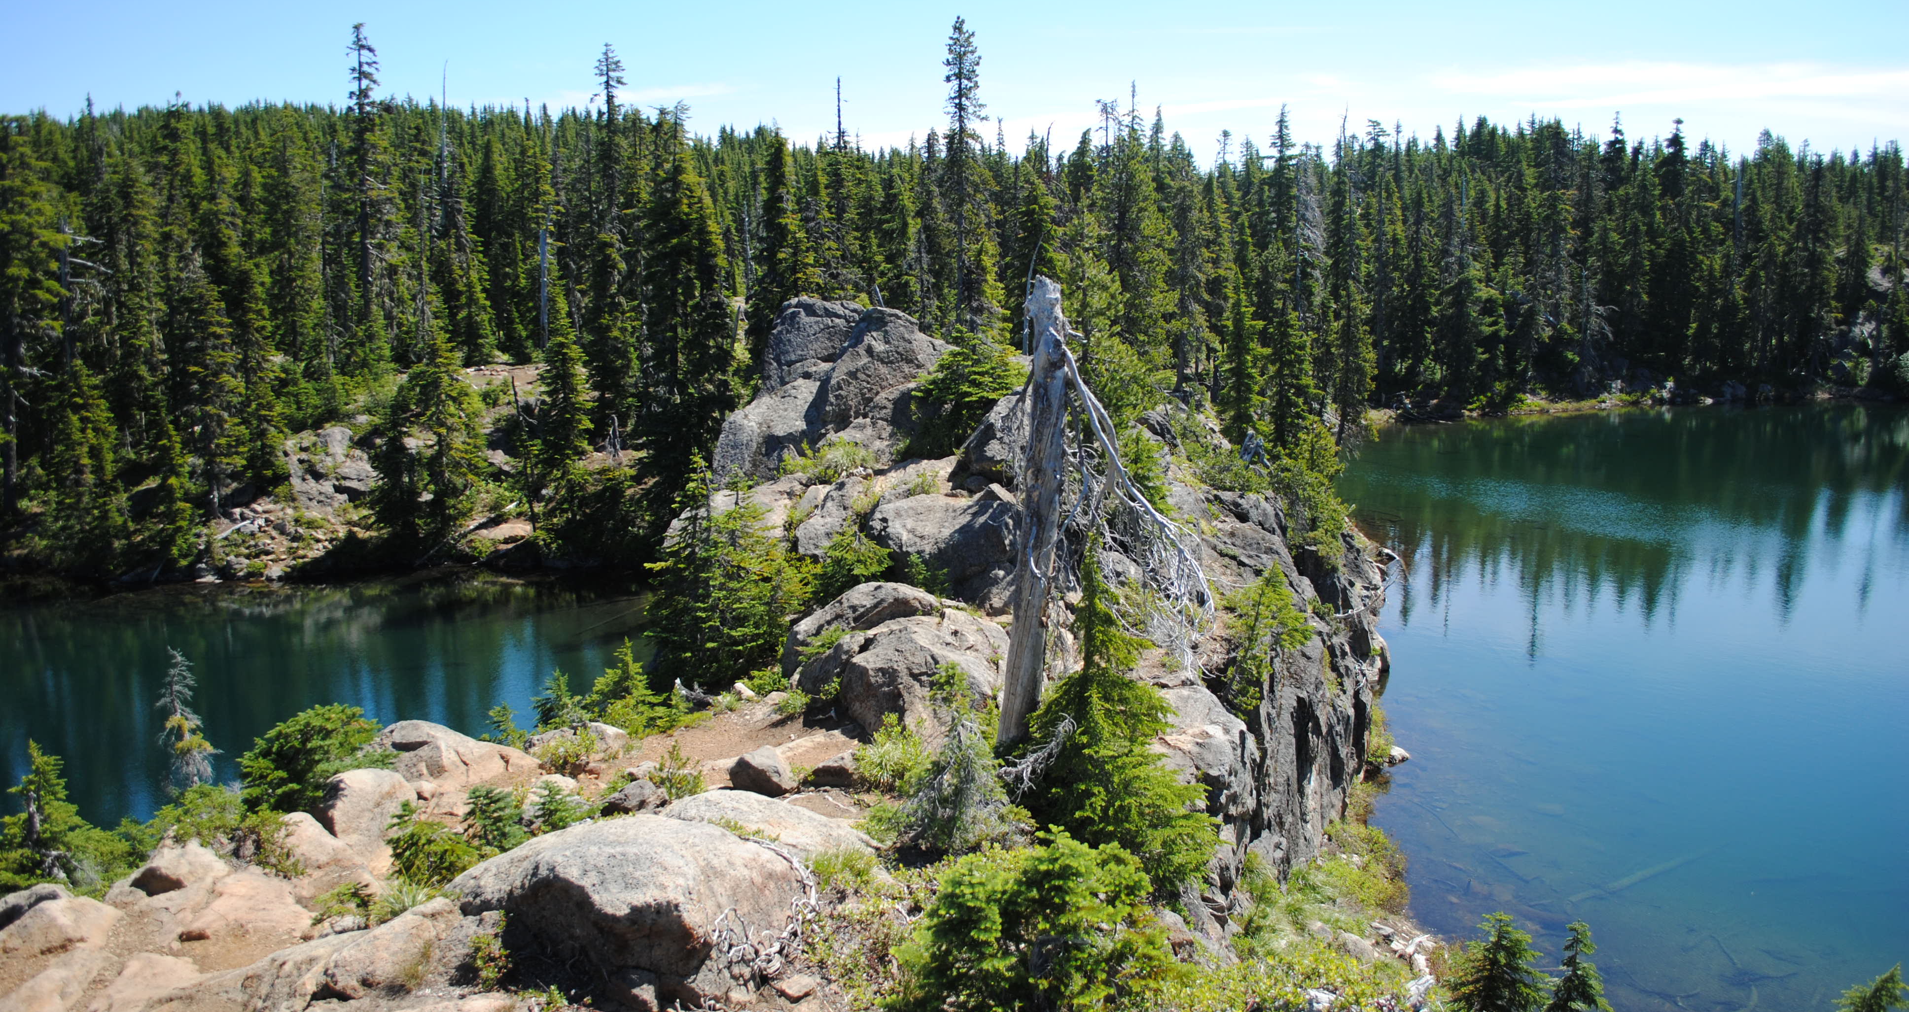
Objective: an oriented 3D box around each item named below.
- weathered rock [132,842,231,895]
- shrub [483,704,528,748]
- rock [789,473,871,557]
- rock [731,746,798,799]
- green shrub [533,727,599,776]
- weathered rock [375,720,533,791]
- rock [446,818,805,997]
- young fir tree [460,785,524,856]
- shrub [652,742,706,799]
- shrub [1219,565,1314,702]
[{"bbox_3d":[-3.996,1.866,7.400,0.520,0.250,0.450,0,8,0],"label":"weathered rock"},{"bbox_3d":[-3.533,1.751,11.300,0.360,0.380,0.330,0,7,0],"label":"shrub"},{"bbox_3d":[-1.573,0.112,18.000,1.000,0.950,0.900,0,8,0],"label":"rock"},{"bbox_3d":[-1.430,1.962,10.652,0.470,0.340,0.400,-2,8,-8],"label":"rock"},{"bbox_3d":[-2.709,1.714,10.000,0.441,0.314,0.396,-3,10,-16],"label":"green shrub"},{"bbox_3d":[-3.896,1.901,11.110,1.120,0.430,0.750,-3,9,-20],"label":"weathered rock"},{"bbox_3d":[-1.716,2.064,7.651,1.780,0.760,1.200,-1,8,-5],"label":"rock"},{"bbox_3d":[-2.668,1.816,8.300,0.351,0.383,0.316,-4,10,-19],"label":"young fir tree"},{"bbox_3d":[-2.050,1.949,10.637,0.380,0.380,0.340,-2,8,-11],"label":"shrub"},{"bbox_3d":[2.799,1.154,12.900,0.830,1.120,0.750,0,7,0],"label":"shrub"}]

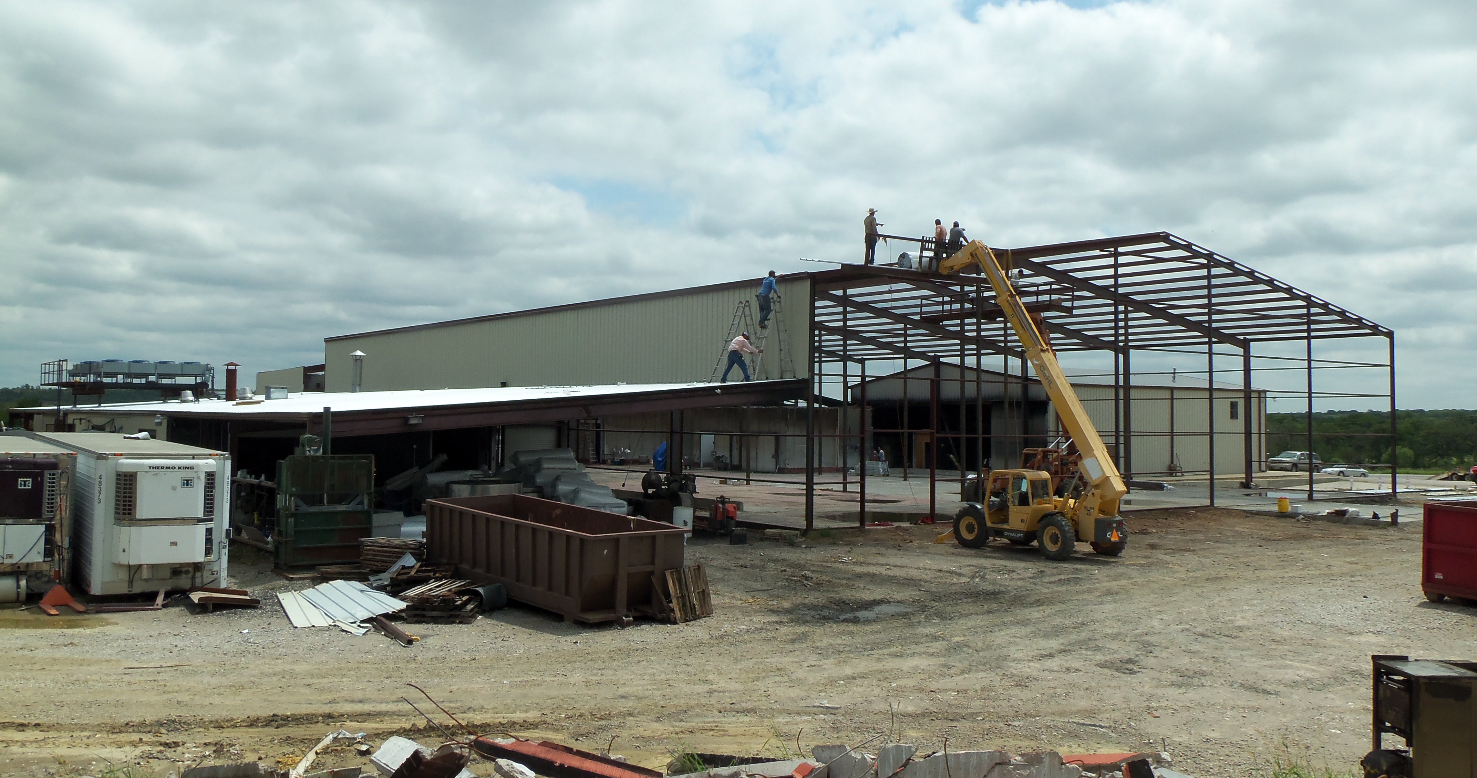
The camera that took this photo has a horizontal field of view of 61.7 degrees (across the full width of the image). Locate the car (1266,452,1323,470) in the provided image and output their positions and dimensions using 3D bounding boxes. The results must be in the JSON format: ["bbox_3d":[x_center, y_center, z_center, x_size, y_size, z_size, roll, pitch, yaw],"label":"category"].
[{"bbox_3d":[51.349,6.730,114.000,5.100,1.900,2.000,1,-2,-33],"label":"car"}]

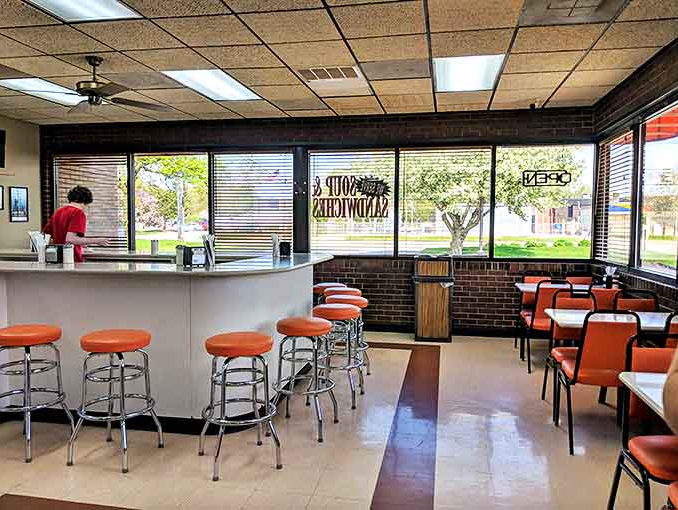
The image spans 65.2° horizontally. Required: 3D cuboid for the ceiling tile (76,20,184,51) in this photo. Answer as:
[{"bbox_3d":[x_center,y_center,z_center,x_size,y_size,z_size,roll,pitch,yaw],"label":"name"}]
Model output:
[{"bbox_3d":[-1.514,-1.606,3.889,0.605,0.020,0.600,1,4,11],"label":"ceiling tile"}]

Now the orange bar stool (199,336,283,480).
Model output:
[{"bbox_3d":[-0.578,0.842,3.083,0.450,0.740,0.450,-1,4,-27],"label":"orange bar stool"}]

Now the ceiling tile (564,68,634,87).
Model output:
[{"bbox_3d":[2.372,-1.643,4.911,0.540,0.020,0.600,1,4,11],"label":"ceiling tile"}]

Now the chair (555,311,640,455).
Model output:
[{"bbox_3d":[1.724,0.788,3.502,0.450,0.890,0.570,1,4,11],"label":"chair"}]

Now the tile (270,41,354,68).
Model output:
[{"bbox_3d":[-0.194,-1.619,4.231,0.600,0.025,0.600,1,4,11],"label":"tile"}]

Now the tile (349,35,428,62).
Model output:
[{"bbox_3d":[0.400,-1.605,4.107,0.610,0.025,0.610,1,4,11],"label":"tile"}]

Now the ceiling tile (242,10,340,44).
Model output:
[{"bbox_3d":[-0.308,-1.577,3.633,0.600,0.025,0.600,1,4,11],"label":"ceiling tile"}]

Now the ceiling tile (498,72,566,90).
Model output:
[{"bbox_3d":[1.821,-1.656,5.039,0.605,0.020,0.605,1,4,11],"label":"ceiling tile"}]

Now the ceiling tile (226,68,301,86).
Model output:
[{"bbox_3d":[-0.680,-1.665,4.926,0.600,0.025,0.600,1,4,11],"label":"ceiling tile"}]

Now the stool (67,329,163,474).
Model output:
[{"bbox_3d":[-1.305,0.822,3.125,0.430,0.720,0.430,1,4,11],"label":"stool"}]

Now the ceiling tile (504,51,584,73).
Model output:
[{"bbox_3d":[1.707,-1.621,4.456,0.605,0.020,0.605,1,4,11],"label":"ceiling tile"}]

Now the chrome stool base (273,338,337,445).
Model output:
[{"bbox_3d":[-0.233,0.844,3.553,0.430,0.640,0.430,1,4,11],"label":"chrome stool base"}]

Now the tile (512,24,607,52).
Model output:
[{"bbox_3d":[1.597,-1.581,3.868,0.610,0.025,0.610,1,4,11],"label":"tile"}]

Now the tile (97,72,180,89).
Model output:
[{"bbox_3d":[-1.877,-1.692,5.169,0.600,0.025,0.600,1,4,11],"label":"tile"}]

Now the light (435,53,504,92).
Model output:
[{"bbox_3d":[1.179,-1.673,4.881,0.610,0.070,1.210,1,4,11],"label":"light"}]

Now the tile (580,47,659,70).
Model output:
[{"bbox_3d":[2.287,-1.622,4.380,0.540,0.025,0.600,1,4,11],"label":"tile"}]

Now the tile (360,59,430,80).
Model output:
[{"bbox_3d":[0.519,-1.652,4.715,0.600,0.025,0.600,1,4,11],"label":"tile"}]

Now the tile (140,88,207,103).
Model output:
[{"bbox_3d":[-1.765,-1.723,5.736,0.605,0.020,0.600,1,4,11],"label":"tile"}]

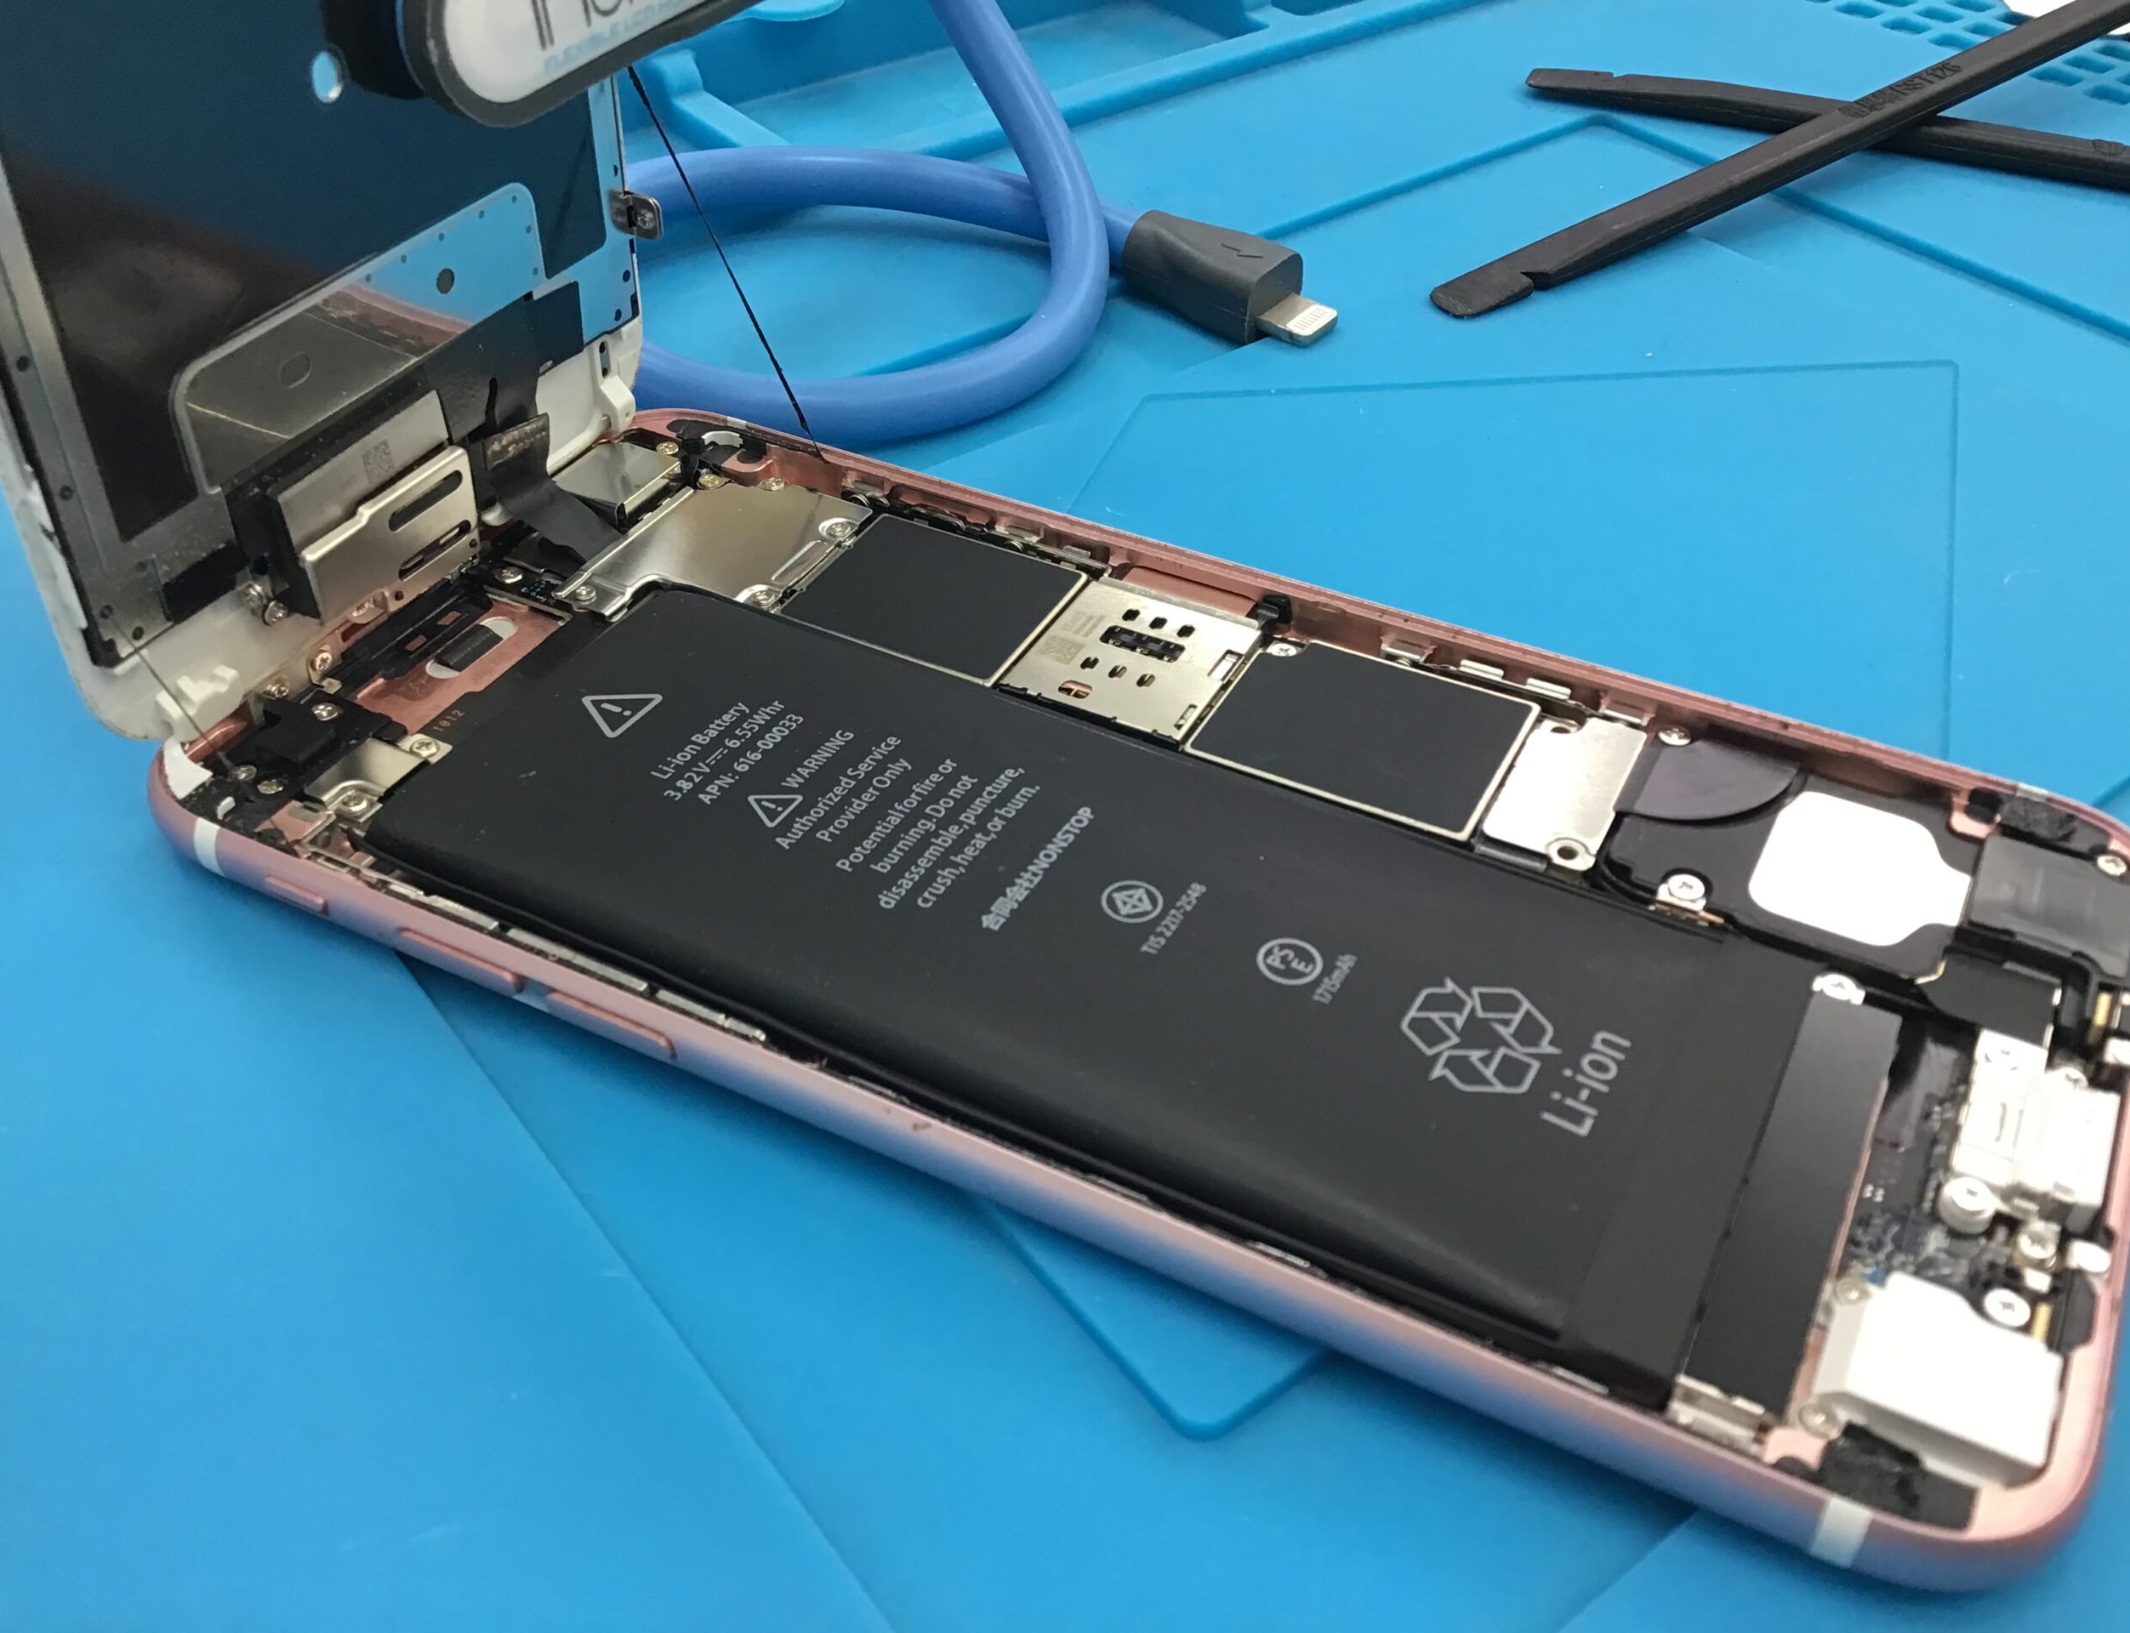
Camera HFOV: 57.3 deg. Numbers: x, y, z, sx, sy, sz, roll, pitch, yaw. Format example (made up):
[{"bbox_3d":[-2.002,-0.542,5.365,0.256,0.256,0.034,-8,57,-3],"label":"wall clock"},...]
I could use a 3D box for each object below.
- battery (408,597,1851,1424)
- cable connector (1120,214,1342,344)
[{"bbox_3d":[0.000,0.006,0.138,0.097,0.005,0.038,19,46,20],"label":"battery"},{"bbox_3d":[0.017,-0.057,0.206,0.025,0.008,0.010,30,50,29],"label":"cable connector"}]

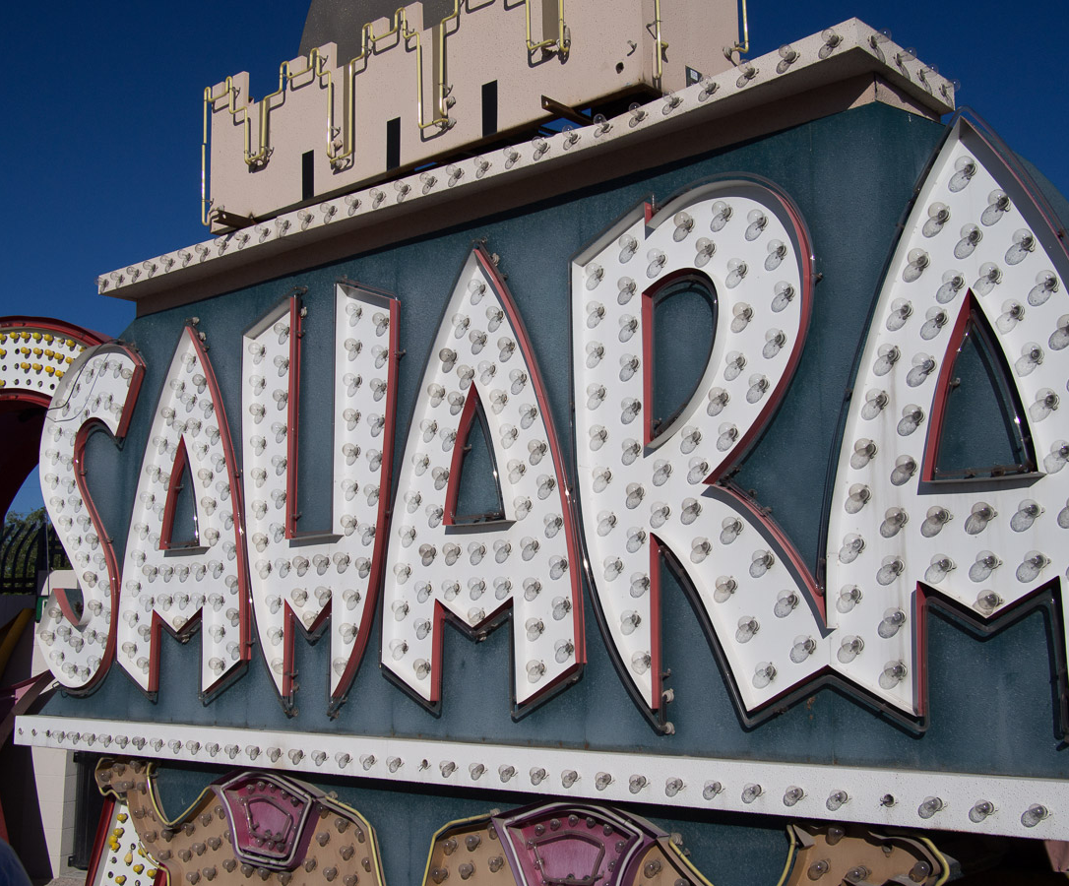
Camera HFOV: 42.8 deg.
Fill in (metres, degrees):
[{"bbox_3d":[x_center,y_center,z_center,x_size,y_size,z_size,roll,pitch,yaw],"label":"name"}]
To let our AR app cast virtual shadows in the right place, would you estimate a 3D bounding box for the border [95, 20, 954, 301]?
[{"bbox_3d":[-0.404,-1.005,5.872,4.355,0.098,0.680,-8,-11,41],"label":"border"}]

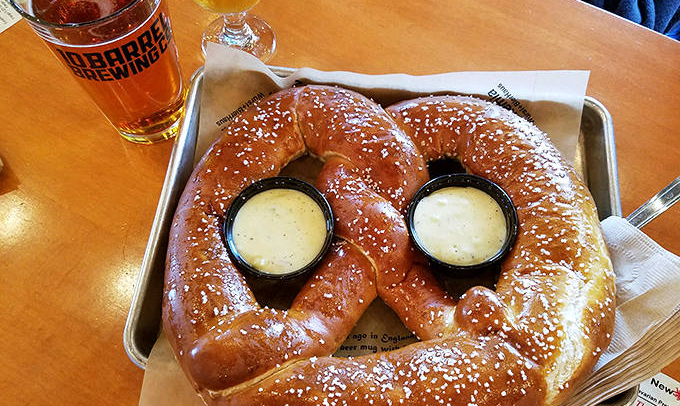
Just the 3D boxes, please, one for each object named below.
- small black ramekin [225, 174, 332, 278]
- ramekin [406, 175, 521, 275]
[{"bbox_3d":[-0.039,0.024,0.353,0.073,0.038,0.073,0,65,1],"label":"small black ramekin"},{"bbox_3d":[0.087,0.020,0.368,0.073,0.038,0.073,-3,64,6],"label":"ramekin"}]

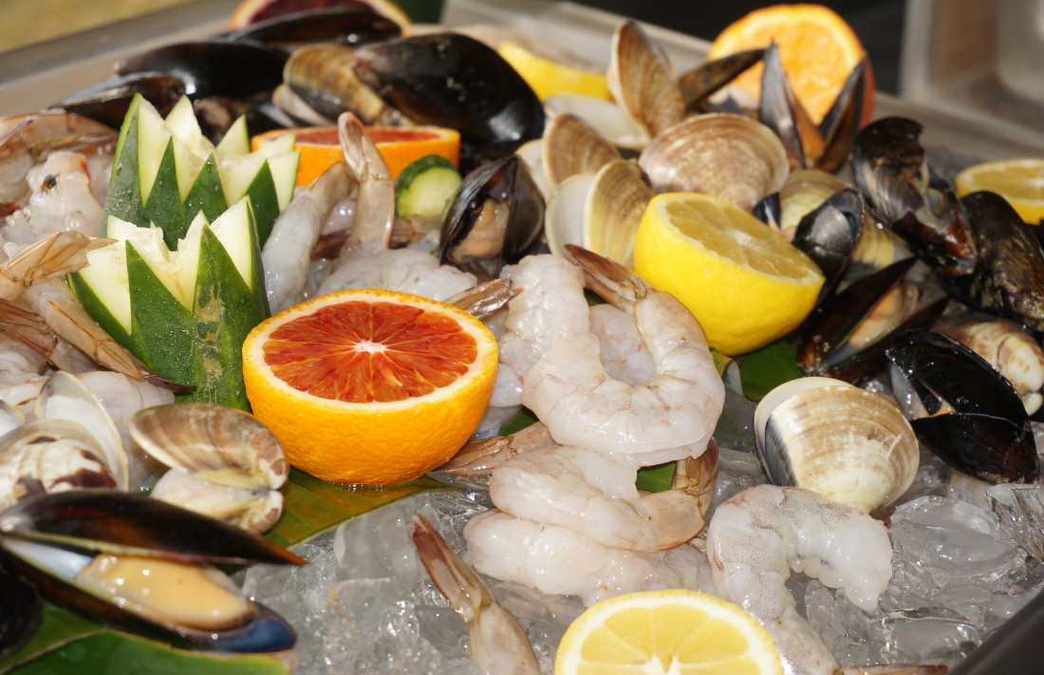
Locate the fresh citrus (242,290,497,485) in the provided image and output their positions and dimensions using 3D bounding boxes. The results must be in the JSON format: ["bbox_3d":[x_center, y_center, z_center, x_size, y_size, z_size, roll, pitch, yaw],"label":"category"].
[{"bbox_3d":[-0.042,0.020,0.613,0.071,0.037,0.071,0,28,0],"label":"fresh citrus"}]

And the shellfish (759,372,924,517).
[{"bbox_3d":[0.086,0.030,0.592,0.045,0.039,0.030,-14,9,-13],"label":"shellfish"}]

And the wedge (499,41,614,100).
[{"bbox_3d":[0.014,-0.097,0.850,0.060,0.036,0.060,16,13,-3],"label":"wedge"}]

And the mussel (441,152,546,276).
[{"bbox_3d":[-0.010,-0.038,0.700,0.033,0.030,0.052,17,56,4],"label":"mussel"}]

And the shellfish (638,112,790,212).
[{"bbox_3d":[0.065,-0.059,0.738,0.050,0.029,0.044,-15,42,-22],"label":"shellfish"}]

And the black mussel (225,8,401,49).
[{"bbox_3d":[-0.082,-0.120,0.860,0.070,0.026,0.035,-1,26,-4],"label":"black mussel"}]

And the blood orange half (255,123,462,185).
[{"bbox_3d":[-0.058,-0.052,0.752,0.071,0.036,0.071,1,13,0],"label":"blood orange half"}]

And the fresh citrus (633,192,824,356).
[{"bbox_3d":[0.058,-0.015,0.666,0.059,0.036,0.059,27,22,0],"label":"fresh citrus"}]

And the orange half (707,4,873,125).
[{"bbox_3d":[0.108,-0.091,0.839,0.067,0.067,0.033,0,-12,31],"label":"orange half"}]

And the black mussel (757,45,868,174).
[{"bbox_3d":[0.108,-0.084,0.810,0.042,0.040,0.062,2,25,2],"label":"black mussel"}]

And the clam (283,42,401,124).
[{"bbox_3d":[-0.067,-0.095,0.810,0.046,0.033,0.046,-7,28,-13],"label":"clam"}]

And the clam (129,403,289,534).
[{"bbox_3d":[-0.082,0.035,0.572,0.043,0.034,0.046,7,24,-6],"label":"clam"}]

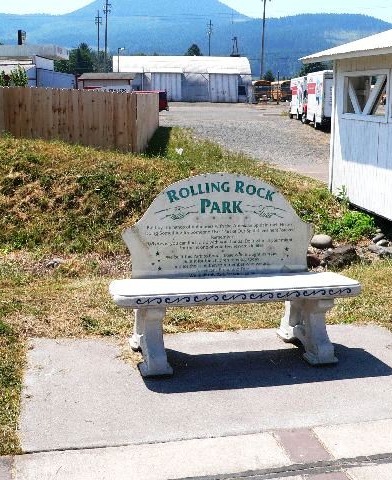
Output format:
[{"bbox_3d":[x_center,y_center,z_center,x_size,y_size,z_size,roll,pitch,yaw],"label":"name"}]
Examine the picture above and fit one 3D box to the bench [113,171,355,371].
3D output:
[{"bbox_3d":[0.215,0.157,3.920,1.421,1.070,0.500,-2,13,-12],"label":"bench"}]

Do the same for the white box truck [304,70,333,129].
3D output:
[{"bbox_3d":[7.947,-8.024,38.351,2.350,3.150,7.200,1,12,2],"label":"white box truck"}]

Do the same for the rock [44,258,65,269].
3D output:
[{"bbox_3d":[-1.300,0.202,6.106,0.190,0.075,0.130,-2,13,-12],"label":"rock"}]

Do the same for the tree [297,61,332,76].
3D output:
[{"bbox_3d":[19.630,-26.192,110.269,6.500,6.697,6.000,1,12,0],"label":"tree"}]

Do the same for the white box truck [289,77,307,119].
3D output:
[{"bbox_3d":[8.932,-10.909,51.741,2.350,3.100,7.000,1,12,2],"label":"white box truck"}]

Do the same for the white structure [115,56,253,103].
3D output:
[{"bbox_3d":[-2.340,-22.464,93.819,18.800,6.100,9.500,-1,12,-7],"label":"white structure"}]

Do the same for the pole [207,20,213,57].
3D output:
[{"bbox_3d":[2.428,-32.477,120.834,1.300,14.078,0.600,1,12,0],"label":"pole"}]

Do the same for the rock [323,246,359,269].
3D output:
[{"bbox_3d":[1.367,0.151,6.265,0.350,0.170,0.250,3,13,12],"label":"rock"}]

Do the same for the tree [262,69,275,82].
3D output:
[{"bbox_3d":[13.614,-29.291,125.939,2.800,5.940,2.800,1,12,0],"label":"tree"}]

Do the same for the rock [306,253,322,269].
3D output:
[{"bbox_3d":[1.113,0.178,6.231,0.210,0.125,0.180,3,12,10],"label":"rock"}]

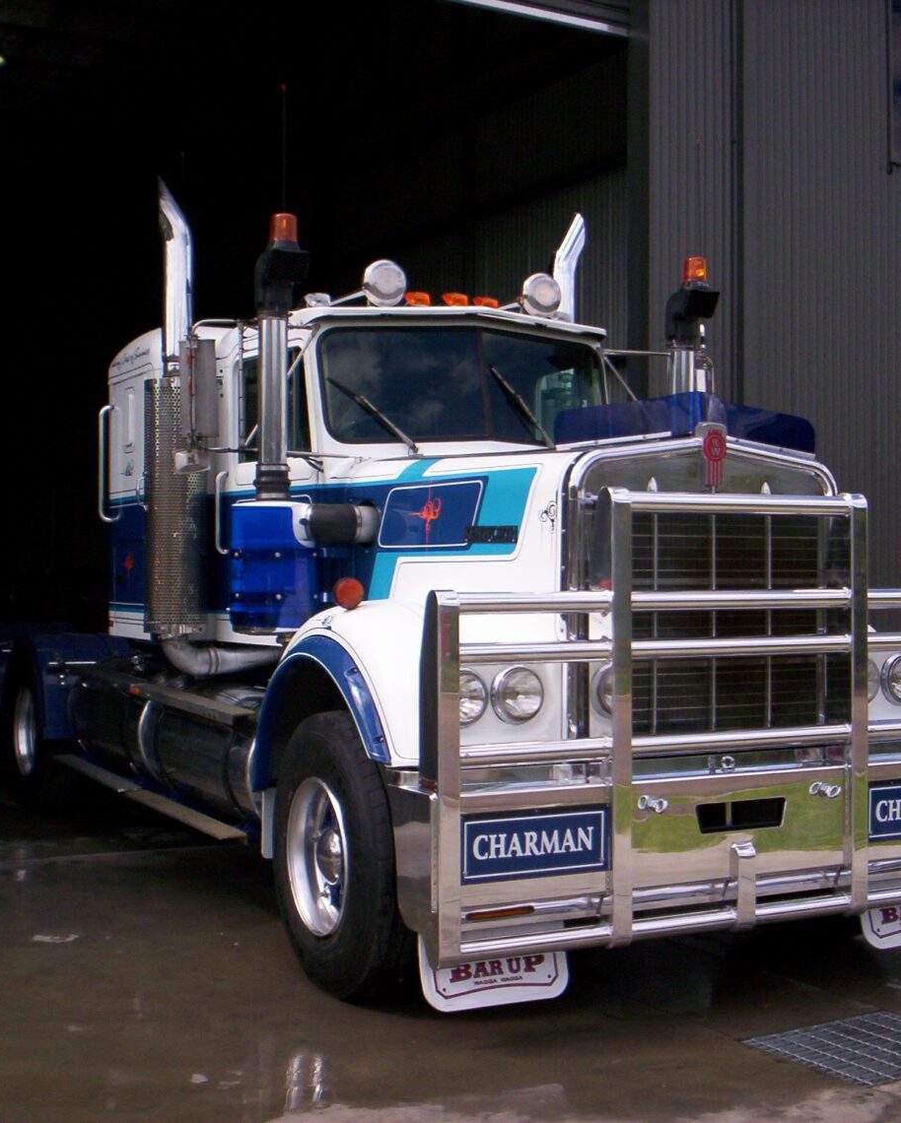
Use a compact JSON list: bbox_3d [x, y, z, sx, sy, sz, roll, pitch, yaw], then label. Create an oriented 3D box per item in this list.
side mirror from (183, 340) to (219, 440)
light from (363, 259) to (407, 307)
[{"bbox_3d":[-1.081,-0.747,6.950,0.165,0.430,0.055,0,0,-9],"label":"side mirror"},{"bbox_3d":[-0.300,-1.277,7.393,0.215,0.220,0.130,0,-1,-25],"label":"light"}]

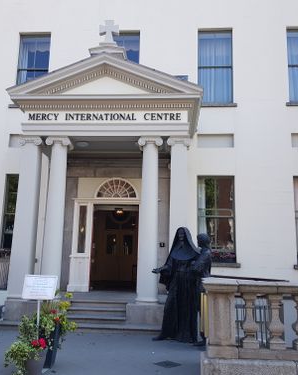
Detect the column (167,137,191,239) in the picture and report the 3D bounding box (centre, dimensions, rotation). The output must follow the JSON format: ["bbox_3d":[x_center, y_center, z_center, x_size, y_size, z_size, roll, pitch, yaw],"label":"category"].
[{"bbox_3d":[0.656,0.677,8.243,0.543,3.617,0.479,1,-11,4],"label":"column"}]

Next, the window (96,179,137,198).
[{"bbox_3d":[-0.892,0.023,10.520,1.184,0.578,0.113,1,-11,4],"label":"window"}]

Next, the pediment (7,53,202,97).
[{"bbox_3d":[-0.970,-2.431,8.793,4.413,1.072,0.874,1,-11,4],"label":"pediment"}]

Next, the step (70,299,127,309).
[{"bbox_3d":[-1.058,2.552,8.206,1.311,0.155,0.338,1,-11,4],"label":"step"}]

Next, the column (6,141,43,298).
[{"bbox_3d":[-2.712,0.642,8.457,0.543,3.617,0.479,1,-11,4],"label":"column"}]

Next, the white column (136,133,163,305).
[{"bbox_3d":[0.022,0.673,8.297,0.564,3.617,0.508,1,-11,4],"label":"white column"}]

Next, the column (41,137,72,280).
[{"bbox_3d":[-2.075,0.651,8.431,0.564,3.617,0.508,1,-11,4],"label":"column"}]

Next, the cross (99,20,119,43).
[{"bbox_3d":[-0.940,-3.723,9.053,0.472,0.649,0.155,1,-11,4],"label":"cross"}]

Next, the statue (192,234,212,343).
[{"bbox_3d":[0.918,1.745,6.513,0.451,1.861,0.493,-2,-11,15],"label":"statue"}]

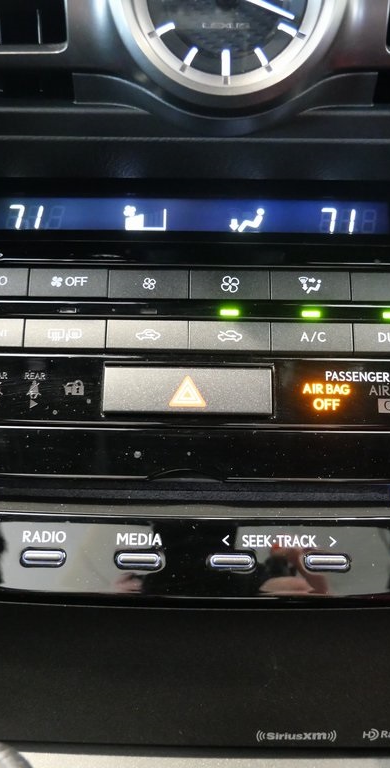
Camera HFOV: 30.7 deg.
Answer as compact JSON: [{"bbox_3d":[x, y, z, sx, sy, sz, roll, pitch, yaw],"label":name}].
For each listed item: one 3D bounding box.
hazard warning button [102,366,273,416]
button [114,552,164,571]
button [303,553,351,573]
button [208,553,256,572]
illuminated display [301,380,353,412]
[{"bbox_3d":[-0.002,0.003,0.222,0.053,0.015,0.007,1,-16,0],"label":"hazard warning button"},{"bbox_3d":[-0.016,0.052,0.207,0.014,0.005,0.004,1,-16,0],"label":"button"},{"bbox_3d":[0.039,0.052,0.207,0.014,0.005,0.004,1,-16,0],"label":"button"},{"bbox_3d":[0.011,0.052,0.207,0.014,0.005,0.004,1,-16,0],"label":"button"},{"bbox_3d":[0.041,0.004,0.220,0.015,0.010,0.002,1,-16,0],"label":"illuminated display"}]

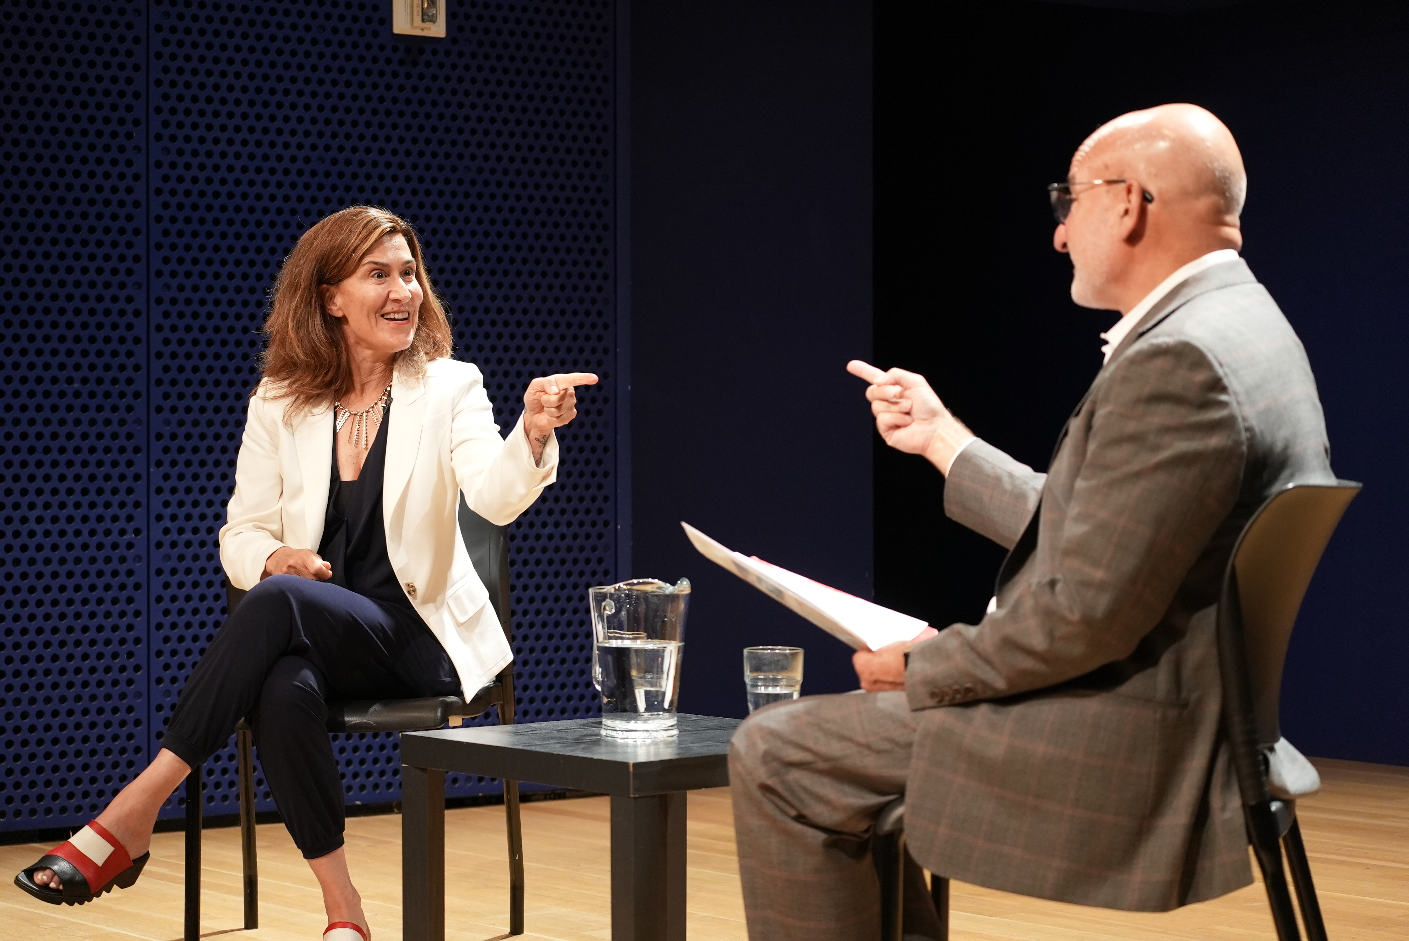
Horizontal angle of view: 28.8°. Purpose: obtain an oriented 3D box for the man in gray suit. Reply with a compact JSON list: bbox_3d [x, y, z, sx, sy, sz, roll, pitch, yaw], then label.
[{"bbox_3d":[0.365,0.200,3.410,0.820,1.300,0.570,0,0,19],"label":"man in gray suit"}]

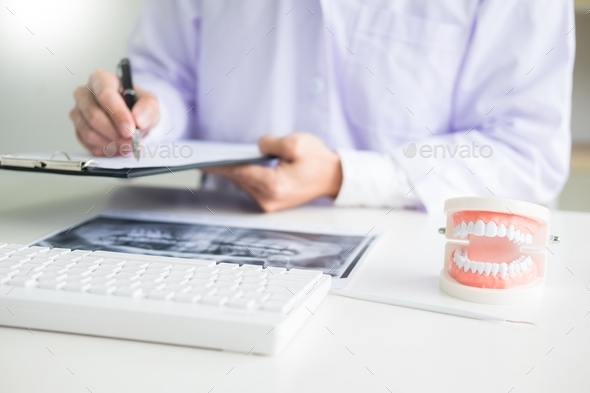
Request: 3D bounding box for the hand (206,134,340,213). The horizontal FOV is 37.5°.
[{"bbox_3d":[-0.023,-0.025,0.900,0.140,0.078,0.090,0,13,-6],"label":"hand"}]

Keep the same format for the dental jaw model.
[{"bbox_3d":[0.158,0.042,0.675,0.084,0.078,0.066,6,13,19],"label":"dental jaw model"}]

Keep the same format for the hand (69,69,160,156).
[{"bbox_3d":[-0.177,-0.081,0.850,0.085,0.085,0.110,4,13,12],"label":"hand"}]

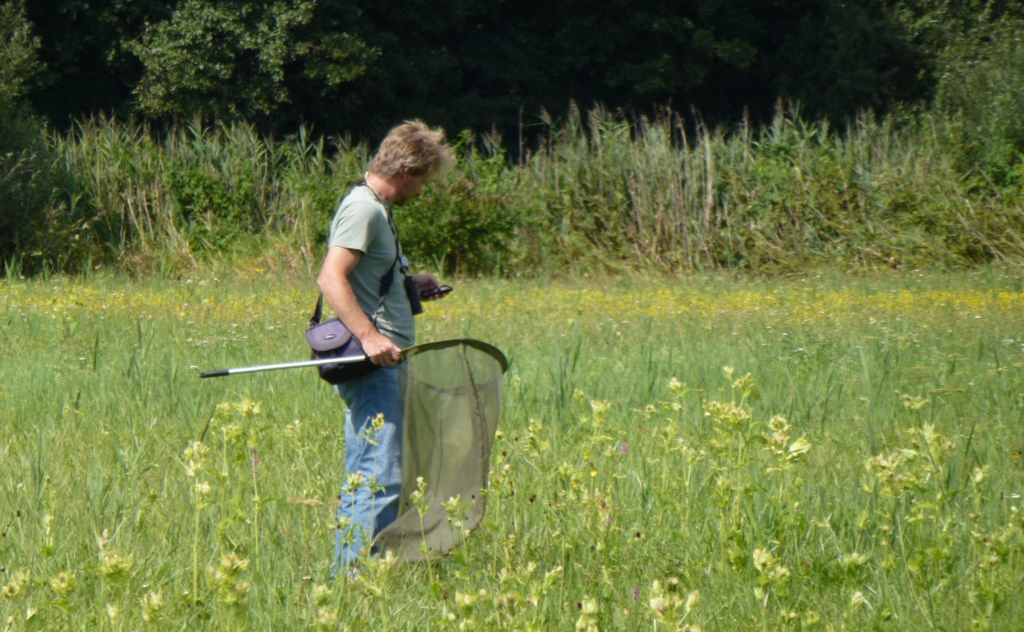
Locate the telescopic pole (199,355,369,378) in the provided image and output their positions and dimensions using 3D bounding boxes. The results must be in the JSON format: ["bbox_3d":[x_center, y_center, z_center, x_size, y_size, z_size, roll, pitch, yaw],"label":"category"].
[{"bbox_3d":[-0.799,0.182,41.200,0.726,0.022,0.022,-6,1,0],"label":"telescopic pole"}]

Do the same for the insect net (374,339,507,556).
[{"bbox_3d":[-0.266,0.497,41.200,0.500,0.830,0.390,0,1,0],"label":"insect net"}]

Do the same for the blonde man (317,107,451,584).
[{"bbox_3d":[-0.478,0.156,41.500,0.510,1.770,0.530,0,1,0],"label":"blonde man"}]

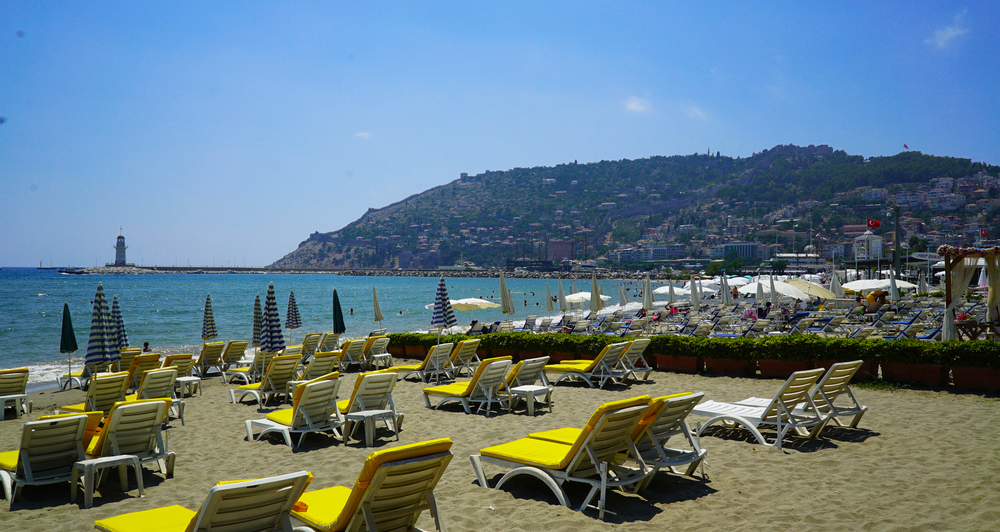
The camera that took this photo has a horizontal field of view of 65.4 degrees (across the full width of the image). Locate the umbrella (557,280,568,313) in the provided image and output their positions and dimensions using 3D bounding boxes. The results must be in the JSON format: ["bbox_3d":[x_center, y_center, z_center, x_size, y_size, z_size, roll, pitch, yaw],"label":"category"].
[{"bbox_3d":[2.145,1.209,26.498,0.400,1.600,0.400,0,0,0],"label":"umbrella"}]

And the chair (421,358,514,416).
[{"bbox_3d":[-0.534,2.052,13.563,0.700,0.910,1.800,0,-4,-40],"label":"chair"}]

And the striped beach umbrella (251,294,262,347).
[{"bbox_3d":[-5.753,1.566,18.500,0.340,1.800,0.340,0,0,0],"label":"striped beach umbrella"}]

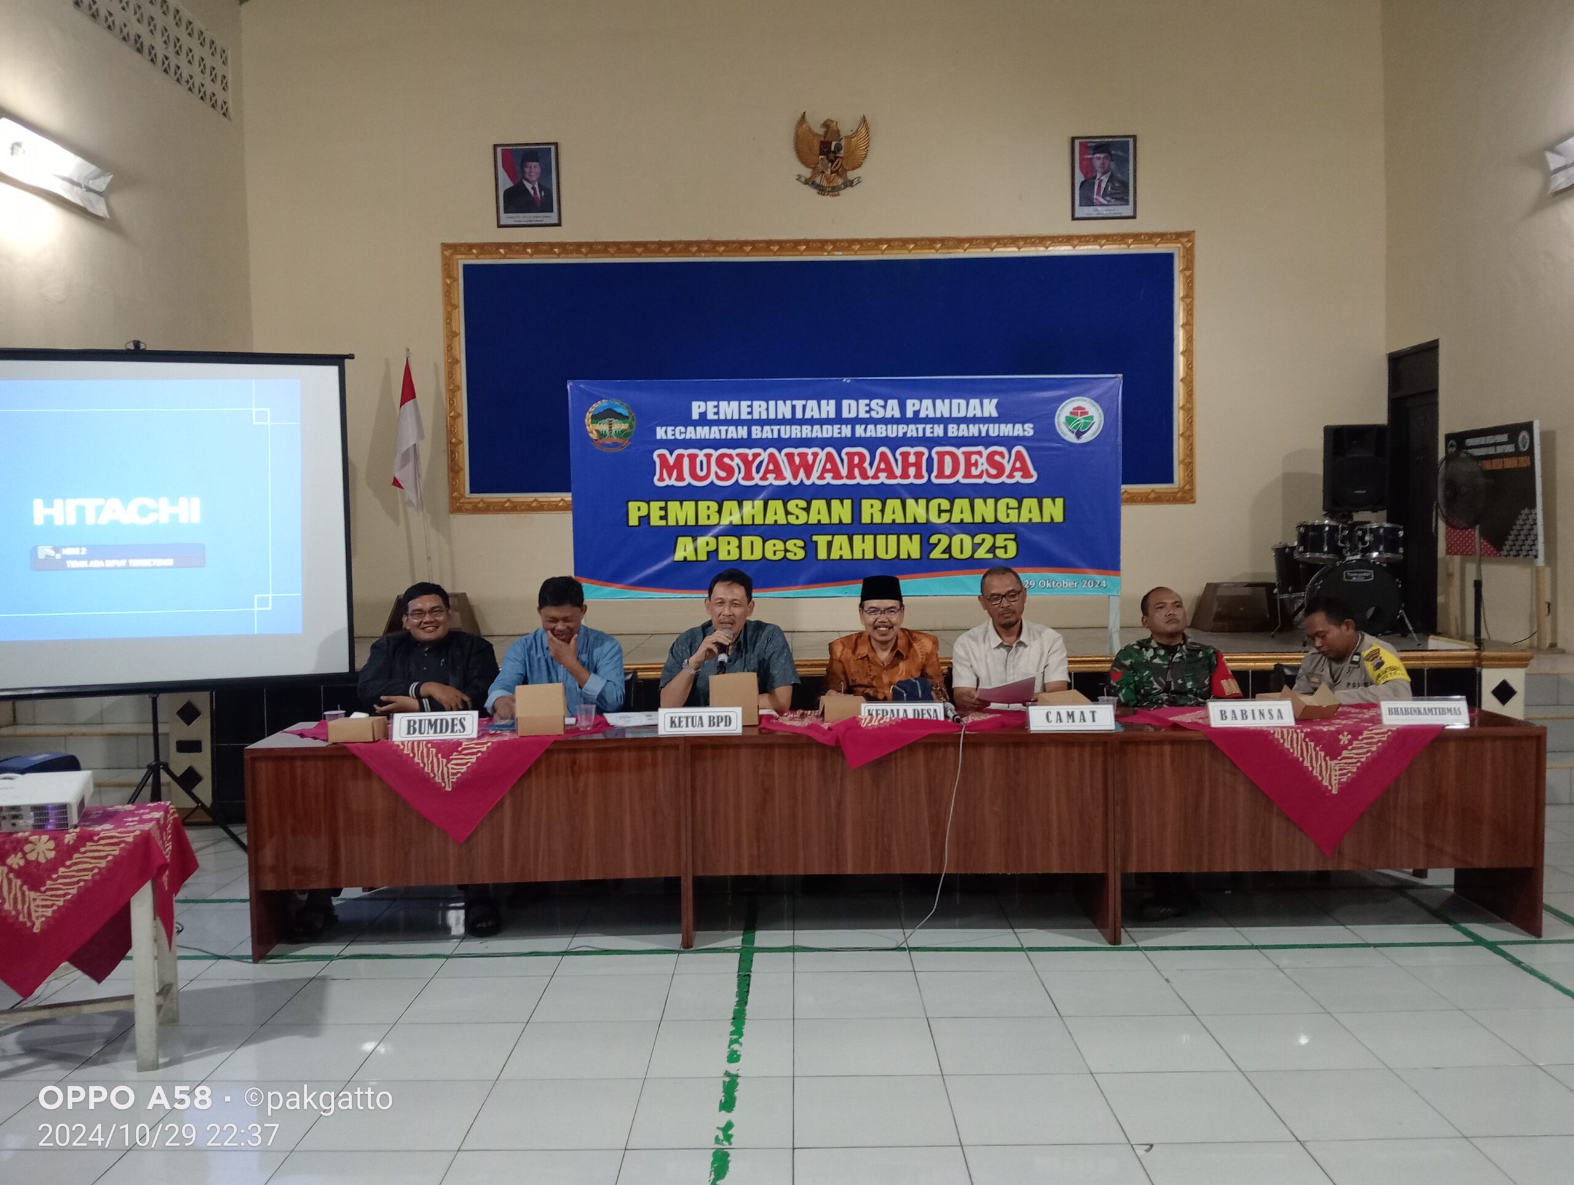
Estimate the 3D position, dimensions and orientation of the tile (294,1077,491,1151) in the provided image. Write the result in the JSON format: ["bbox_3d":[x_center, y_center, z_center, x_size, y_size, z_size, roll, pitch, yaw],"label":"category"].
[{"bbox_3d":[-0.981,1.331,3.240,0.400,0.010,0.400,-1,3,1],"label":"tile"}]

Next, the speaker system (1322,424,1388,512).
[{"bbox_3d":[3.947,-0.866,8.850,0.410,0.600,0.360,0,3,14],"label":"speaker system"}]

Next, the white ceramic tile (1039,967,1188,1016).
[{"bbox_3d":[1.024,1.267,4.027,0.400,0.010,0.400,-1,3,0],"label":"white ceramic tile"}]

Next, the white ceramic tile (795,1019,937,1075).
[{"bbox_3d":[0.221,1.296,3.631,0.400,0.010,0.400,-1,3,0],"label":"white ceramic tile"}]

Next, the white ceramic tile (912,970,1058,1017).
[{"bbox_3d":[0.624,1.273,4.030,0.400,0.010,0.400,-1,3,0],"label":"white ceramic tile"}]

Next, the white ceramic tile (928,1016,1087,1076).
[{"bbox_3d":[0.622,1.290,3.626,0.400,0.010,0.400,-1,3,1],"label":"white ceramic tile"}]

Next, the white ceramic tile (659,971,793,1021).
[{"bbox_3d":[-0.175,1.282,4.032,0.400,0.010,0.400,-1,3,1],"label":"white ceramic tile"}]

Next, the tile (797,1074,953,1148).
[{"bbox_3d":[0.219,1.317,3.234,0.400,0.010,0.400,-1,3,0],"label":"tile"}]

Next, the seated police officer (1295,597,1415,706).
[{"bbox_3d":[2.327,0.594,5.251,0.540,1.180,0.780,1,3,27],"label":"seated police officer"}]

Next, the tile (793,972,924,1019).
[{"bbox_3d":[0.224,1.274,4.025,0.400,0.010,0.400,-1,3,0],"label":"tile"}]

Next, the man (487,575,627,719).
[{"bbox_3d":[-0.901,0.587,5.099,0.530,1.308,0.680,-1,3,0],"label":"man"}]

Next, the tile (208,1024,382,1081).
[{"bbox_3d":[-1.379,1.318,3.642,0.400,0.010,0.400,-1,3,0],"label":"tile"}]

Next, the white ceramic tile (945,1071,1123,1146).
[{"bbox_3d":[0.619,1.310,3.231,0.400,0.010,0.400,-1,3,0],"label":"white ceramic tile"}]

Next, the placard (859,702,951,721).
[{"bbox_3d":[0.417,0.444,4.623,0.300,0.098,0.060,-1,3,1],"label":"placard"}]

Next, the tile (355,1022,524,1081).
[{"bbox_3d":[-0.979,1.311,3.634,0.400,0.010,0.400,-1,3,0],"label":"tile"}]

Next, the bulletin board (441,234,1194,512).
[{"bbox_3d":[0.205,-1.380,8.043,4.729,1.697,0.060,-1,3,0],"label":"bulletin board"}]

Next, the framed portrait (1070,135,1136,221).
[{"bbox_3d":[1.987,-2.596,7.984,0.407,0.517,0.030,-1,3,0],"label":"framed portrait"}]

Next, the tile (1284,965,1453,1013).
[{"bbox_3d":[1.824,1.255,4.021,0.400,0.010,0.400,-1,3,0],"label":"tile"}]

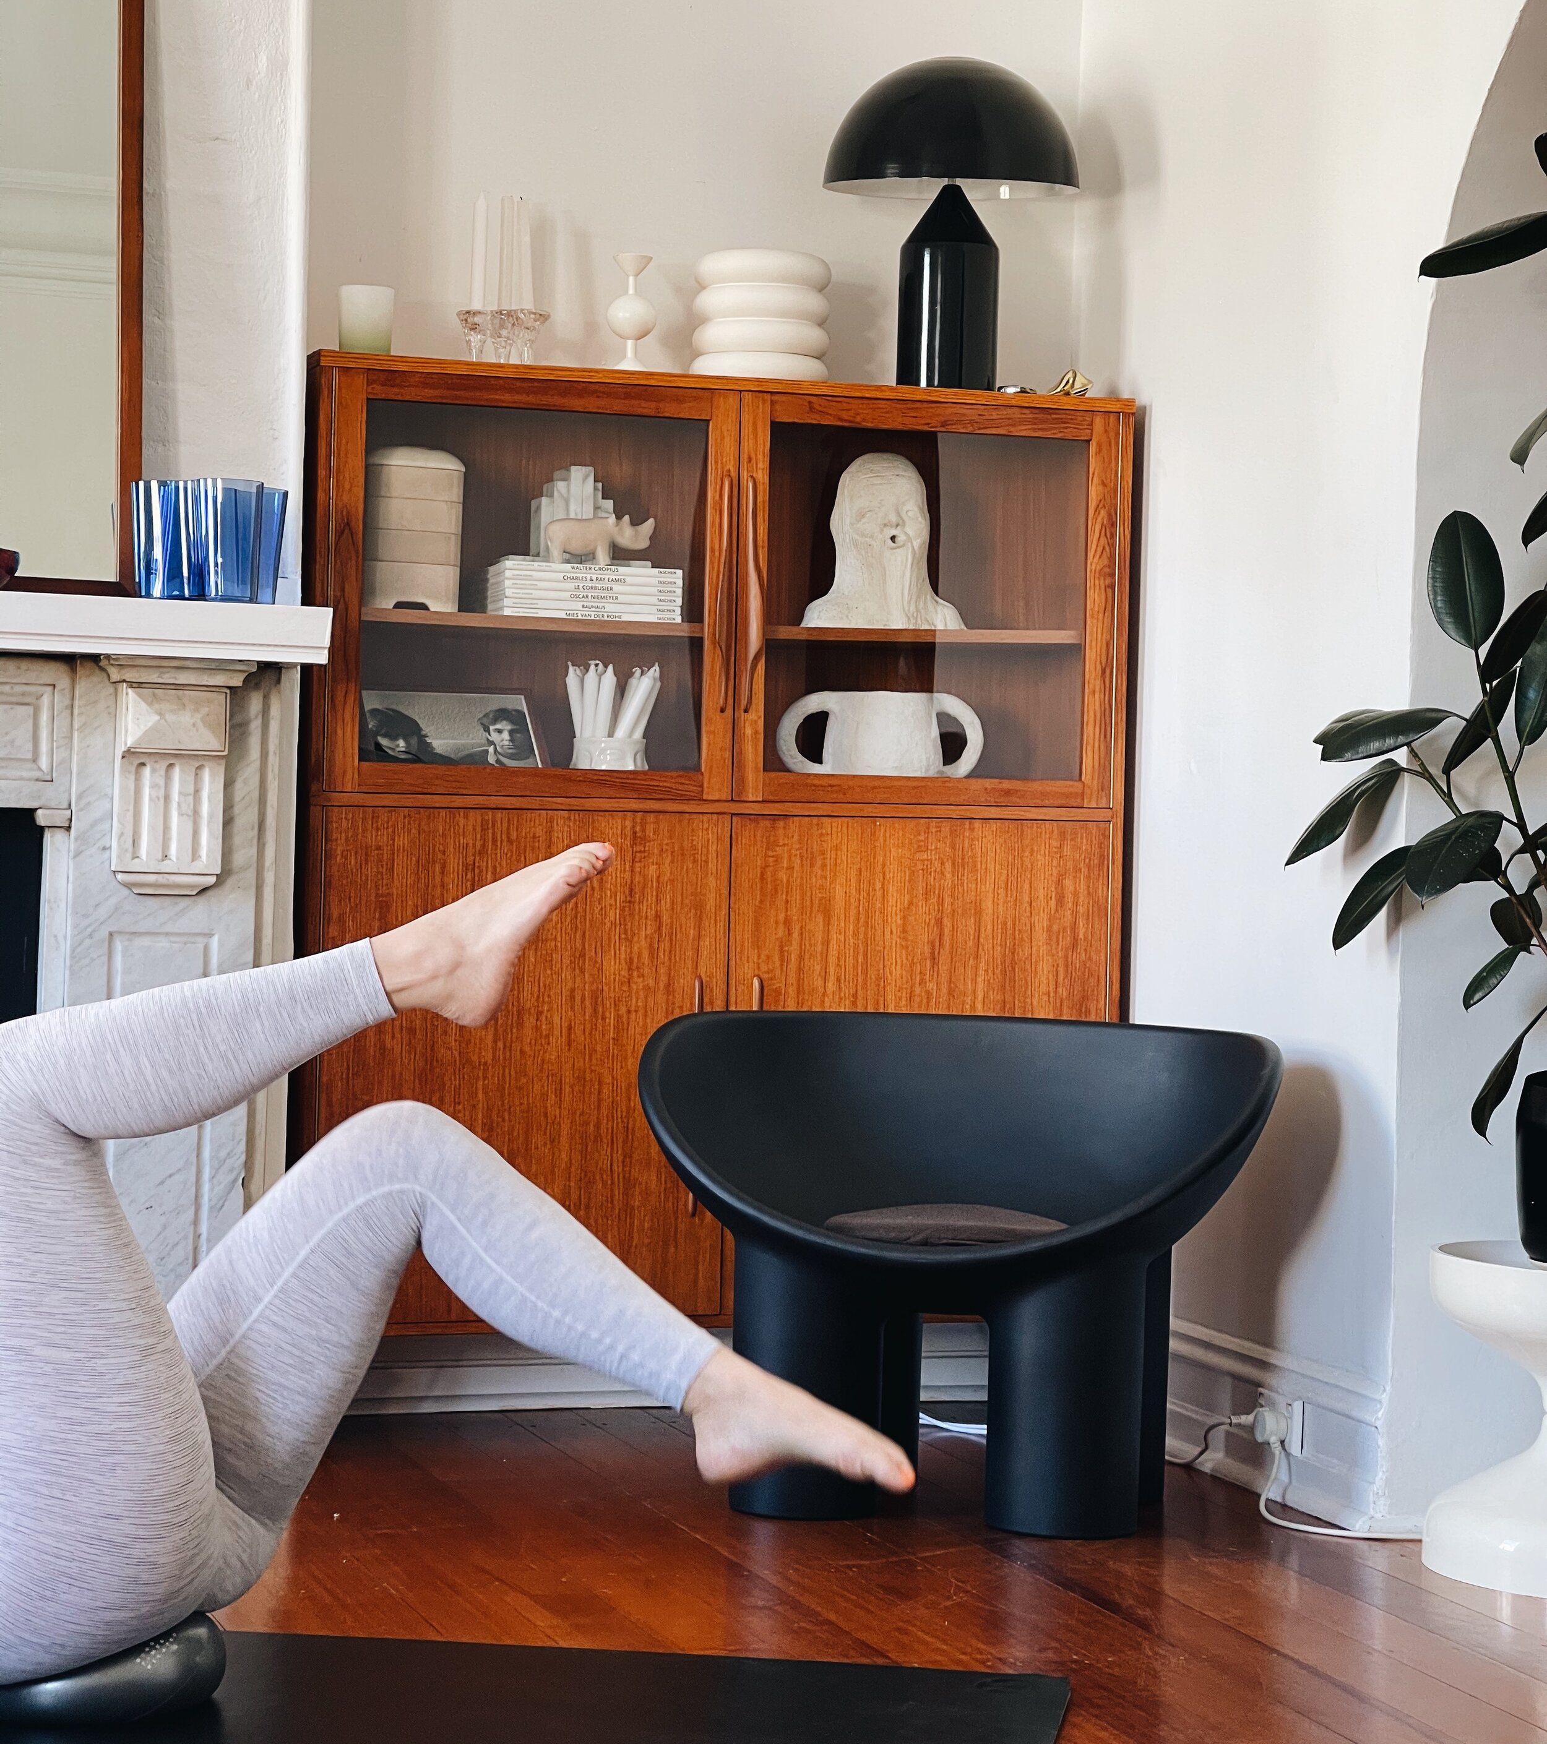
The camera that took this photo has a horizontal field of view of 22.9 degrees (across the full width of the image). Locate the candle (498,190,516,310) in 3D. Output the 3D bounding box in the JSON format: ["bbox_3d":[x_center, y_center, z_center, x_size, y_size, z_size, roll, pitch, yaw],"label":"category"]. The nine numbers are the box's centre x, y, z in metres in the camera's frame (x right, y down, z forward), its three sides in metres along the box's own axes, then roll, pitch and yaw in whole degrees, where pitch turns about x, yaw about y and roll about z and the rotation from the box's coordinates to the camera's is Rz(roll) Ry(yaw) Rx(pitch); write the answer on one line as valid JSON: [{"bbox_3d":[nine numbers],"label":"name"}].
[{"bbox_3d":[-0.379,-0.879,5.420,0.023,0.168,0.023,1,1,-18],"label":"candle"}]

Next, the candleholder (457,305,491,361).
[{"bbox_3d":[-0.421,-0.747,5.347,0.050,0.091,0.050,1,2,-19],"label":"candleholder"}]

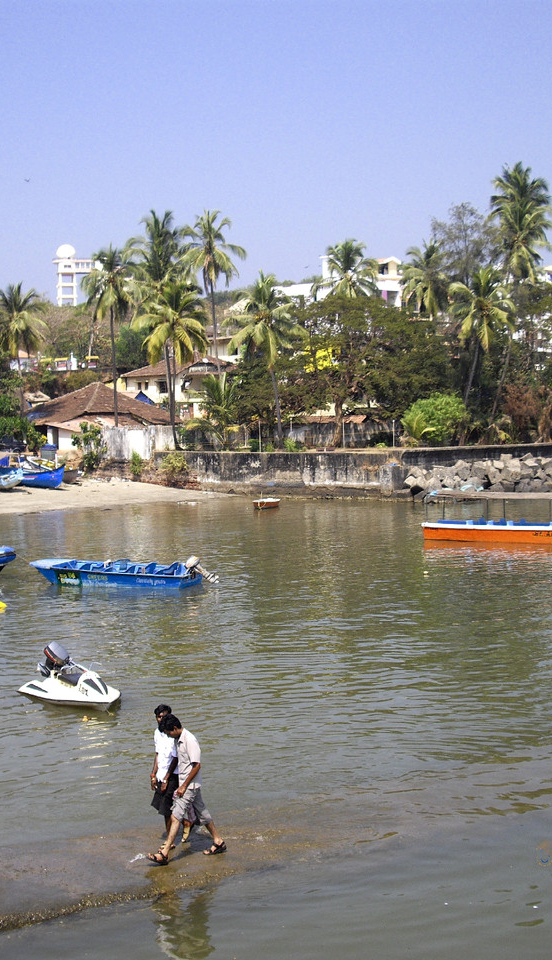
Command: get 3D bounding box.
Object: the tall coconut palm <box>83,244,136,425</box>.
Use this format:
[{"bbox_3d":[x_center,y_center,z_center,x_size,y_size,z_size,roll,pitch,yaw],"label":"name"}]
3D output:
[{"bbox_3d":[-10.577,-8.656,90.677,3.900,12.990,3.900,0,3,-7],"label":"tall coconut palm"}]

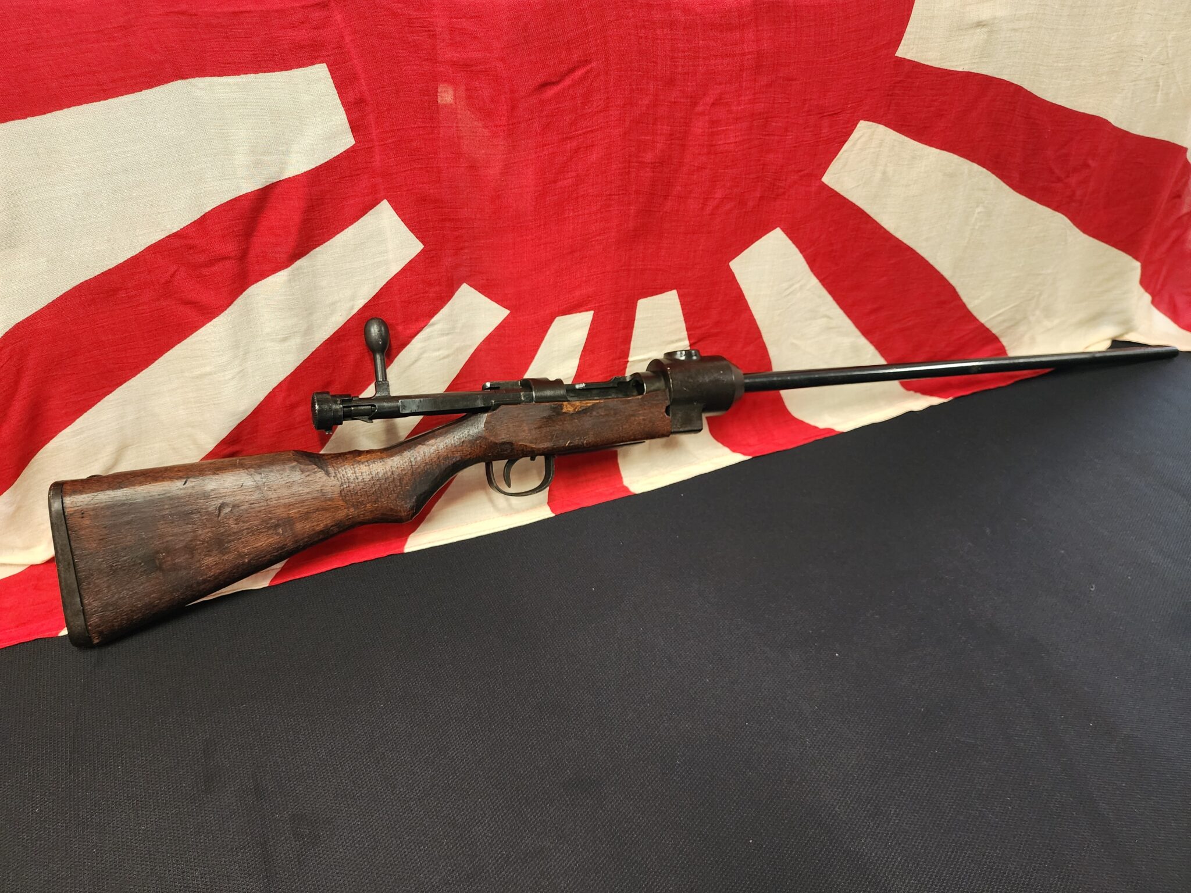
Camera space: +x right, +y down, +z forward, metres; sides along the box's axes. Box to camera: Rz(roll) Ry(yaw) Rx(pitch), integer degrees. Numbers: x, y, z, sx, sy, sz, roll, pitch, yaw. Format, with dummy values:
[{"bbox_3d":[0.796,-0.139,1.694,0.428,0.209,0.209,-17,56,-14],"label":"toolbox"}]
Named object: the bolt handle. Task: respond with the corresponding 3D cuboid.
[{"bbox_3d":[-0.176,-0.072,0.640,0.021,0.064,0.021,-6,11,-23],"label":"bolt handle"}]

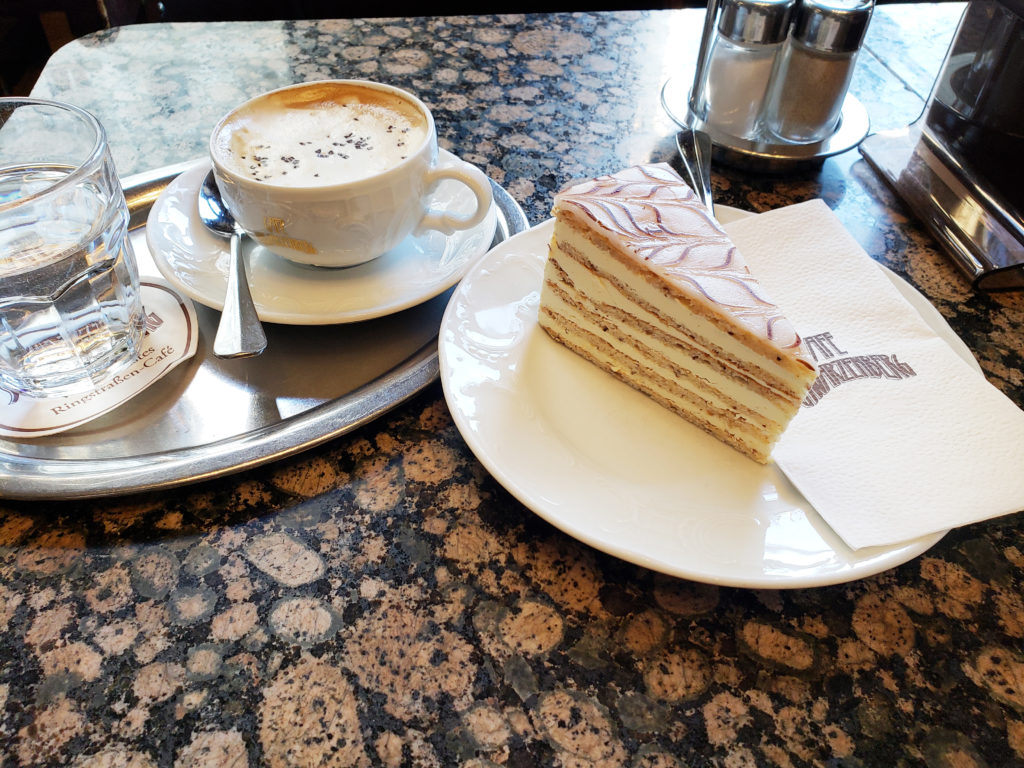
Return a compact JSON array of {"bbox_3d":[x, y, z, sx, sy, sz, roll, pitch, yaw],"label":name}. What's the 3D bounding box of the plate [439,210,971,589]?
[{"bbox_3d":[0.076,-0.007,0.306,0.208,0.022,0.208,1,46,-1],"label":"plate"}]

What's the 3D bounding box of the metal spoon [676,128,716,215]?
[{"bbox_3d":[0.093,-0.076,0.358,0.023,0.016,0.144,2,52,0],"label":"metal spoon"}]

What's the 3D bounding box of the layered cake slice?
[{"bbox_3d":[0.065,-0.025,0.289,0.056,0.057,0.116,-21,50,-21],"label":"layered cake slice"}]

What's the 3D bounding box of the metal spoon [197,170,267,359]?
[{"bbox_3d":[-0.117,-0.056,0.328,0.032,0.020,0.143,-10,46,-12],"label":"metal spoon"}]

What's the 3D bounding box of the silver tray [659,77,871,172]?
[{"bbox_3d":[0.147,-0.156,0.455,0.119,0.018,0.119,1,46,-1],"label":"silver tray"}]

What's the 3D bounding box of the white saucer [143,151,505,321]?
[{"bbox_3d":[-0.084,-0.072,0.359,0.155,0.021,0.155,1,46,-1],"label":"white saucer"}]

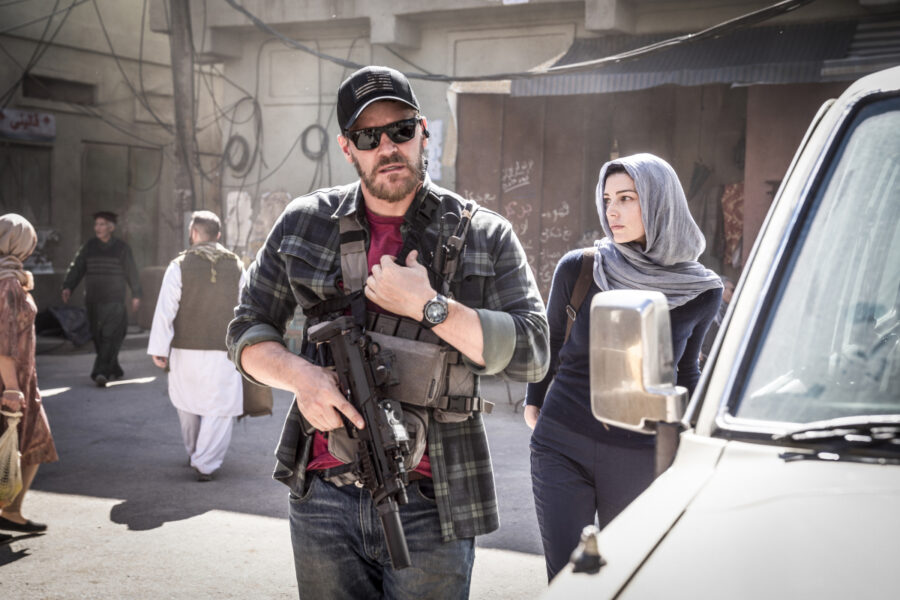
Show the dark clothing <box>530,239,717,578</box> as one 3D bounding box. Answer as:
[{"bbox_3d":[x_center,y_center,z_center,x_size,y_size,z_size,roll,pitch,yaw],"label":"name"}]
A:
[{"bbox_3d":[0.455,0.600,3.220,0.520,1.460,0.320,1,3,11],"label":"dark clothing"}]

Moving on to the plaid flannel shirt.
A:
[{"bbox_3d":[-0.118,0.110,2.490,0.620,0.730,0.390,0,3,3],"label":"plaid flannel shirt"}]

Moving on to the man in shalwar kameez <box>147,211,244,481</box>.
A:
[{"bbox_3d":[-1.660,0.300,8.050,0.620,1.750,0.430,-1,3,-17],"label":"man in shalwar kameez"}]

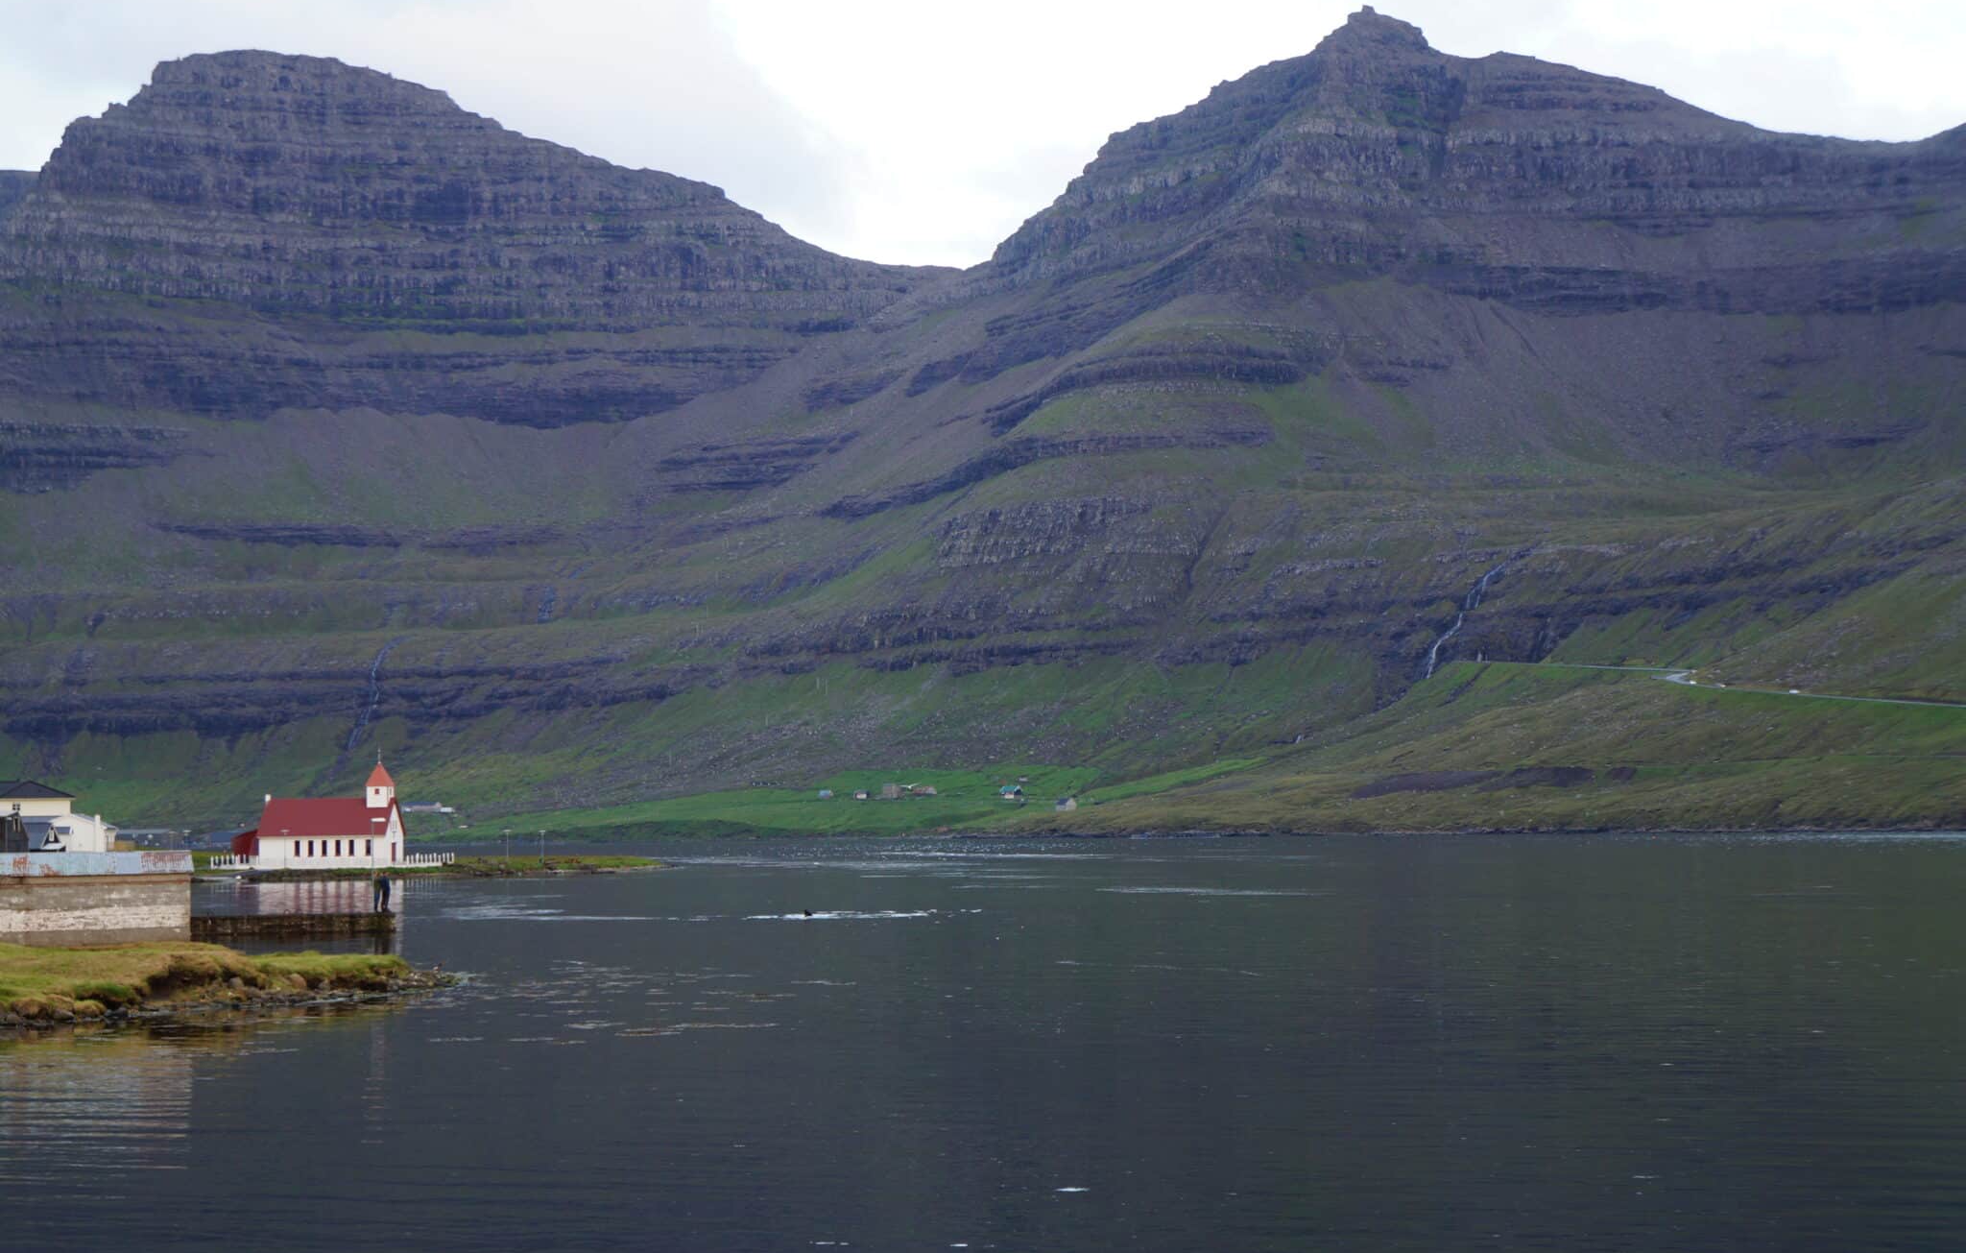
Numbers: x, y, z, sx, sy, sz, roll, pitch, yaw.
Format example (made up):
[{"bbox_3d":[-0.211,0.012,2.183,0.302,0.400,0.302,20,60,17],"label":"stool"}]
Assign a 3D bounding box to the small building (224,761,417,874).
[{"bbox_3d":[-65.020,18.290,437.000,15.800,10.500,7.200,-1,-3,7],"label":"small building"}]

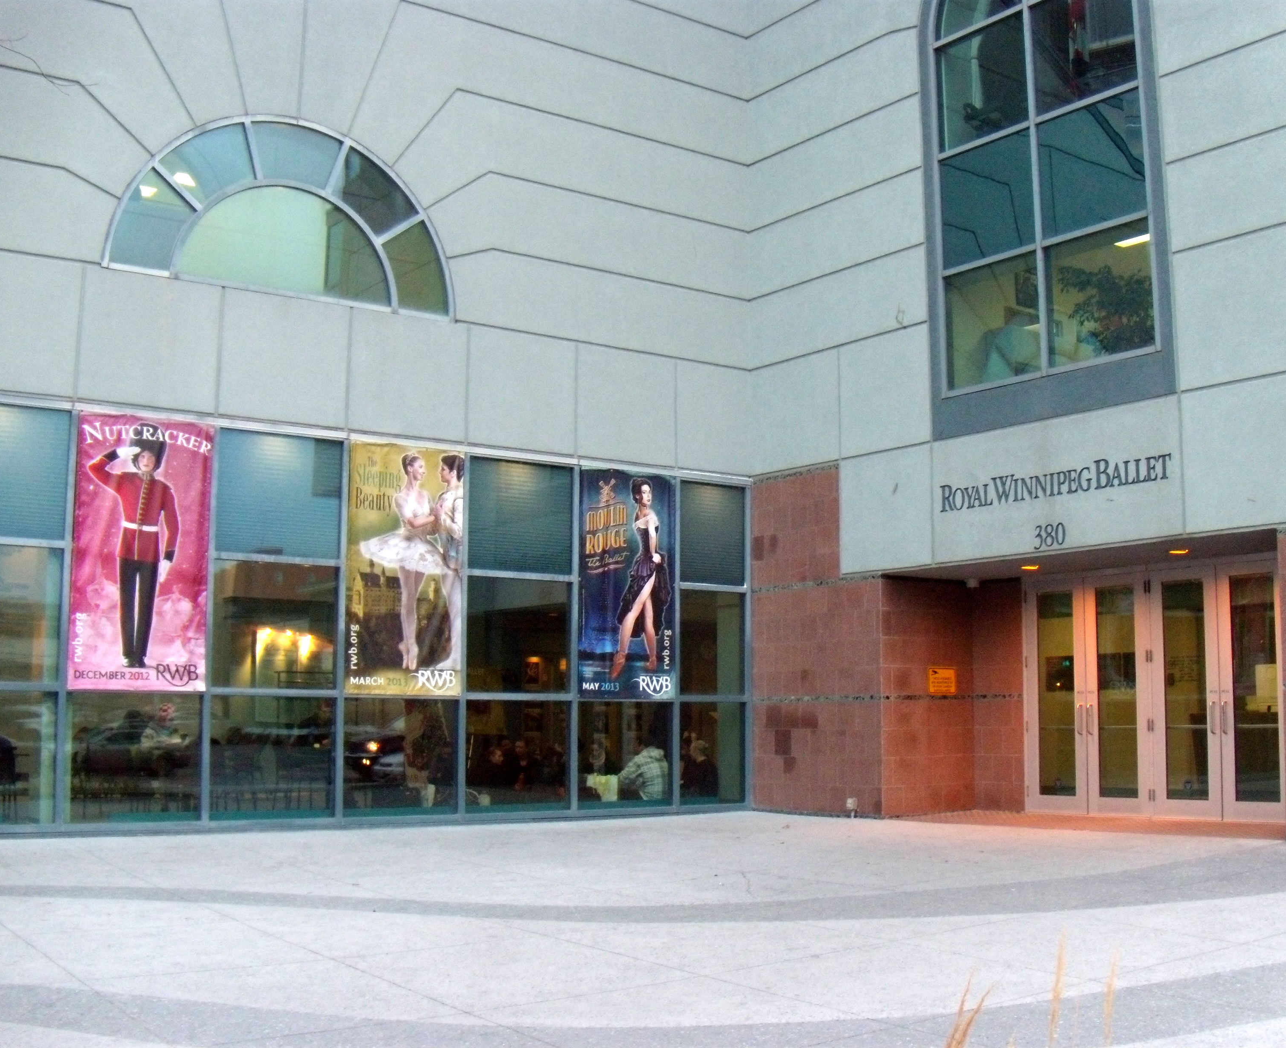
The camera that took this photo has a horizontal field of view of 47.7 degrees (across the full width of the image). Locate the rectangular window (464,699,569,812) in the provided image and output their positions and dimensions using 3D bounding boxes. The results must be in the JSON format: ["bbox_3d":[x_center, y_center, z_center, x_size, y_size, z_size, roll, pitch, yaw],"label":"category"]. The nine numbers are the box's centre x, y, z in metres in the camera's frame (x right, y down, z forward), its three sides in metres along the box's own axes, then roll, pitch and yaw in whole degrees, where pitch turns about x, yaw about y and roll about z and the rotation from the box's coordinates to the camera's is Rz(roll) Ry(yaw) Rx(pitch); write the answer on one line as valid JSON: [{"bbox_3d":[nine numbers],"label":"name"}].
[{"bbox_3d":[-1.267,2.352,14.729,1.231,1.116,0.100,5,-8,-35],"label":"rectangular window"}]

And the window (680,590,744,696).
[{"bbox_3d":[0.774,1.341,16.320,0.925,1.170,0.100,5,-8,-35],"label":"window"}]

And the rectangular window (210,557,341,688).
[{"bbox_3d":[-3.517,0.974,13.940,1.192,1.197,0.100,5,-10,-32],"label":"rectangular window"}]

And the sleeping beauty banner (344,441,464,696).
[{"bbox_3d":[-2.281,0.444,14.151,1.239,2.419,0.050,5,-8,-35],"label":"sleeping beauty banner"}]

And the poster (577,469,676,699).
[{"bbox_3d":[-0.132,0.654,15.682,1.273,2.440,0.050,5,-8,-35],"label":"poster"}]

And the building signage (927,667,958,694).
[{"bbox_3d":[3.260,1.708,15.831,0.380,0.290,0.030,5,-10,-32],"label":"building signage"}]

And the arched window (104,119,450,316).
[{"bbox_3d":[-3.329,-3.018,13.849,3.447,1.723,0.150,5,-8,-35],"label":"arched window"}]

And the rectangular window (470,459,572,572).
[{"bbox_3d":[-1.308,-0.066,15.512,1.215,1.171,0.100,5,-10,-32],"label":"rectangular window"}]

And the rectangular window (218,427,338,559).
[{"bbox_3d":[-3.515,-0.276,14.120,1.197,1.170,0.100,5,-10,-32],"label":"rectangular window"}]

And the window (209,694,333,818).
[{"bbox_3d":[-3.502,2.192,13.775,1.170,1.139,0.100,5,-10,-32],"label":"window"}]

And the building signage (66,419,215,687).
[{"bbox_3d":[-4.572,0.263,13.289,1.178,2.484,0.040,5,-10,-32],"label":"building signage"}]

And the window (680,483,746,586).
[{"bbox_3d":[0.792,0.121,16.473,0.946,1.157,0.100,5,-8,-35],"label":"window"}]

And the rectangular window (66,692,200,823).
[{"bbox_3d":[-4.577,2.098,13.095,1.154,1.130,0.100,5,-10,-32],"label":"rectangular window"}]

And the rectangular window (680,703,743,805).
[{"bbox_3d":[0.771,2.559,16.180,0.913,1.127,0.100,5,-8,-35],"label":"rectangular window"}]

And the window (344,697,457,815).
[{"bbox_3d":[-2.398,2.303,14.470,1.180,1.134,0.100,5,-10,-32],"label":"window"}]

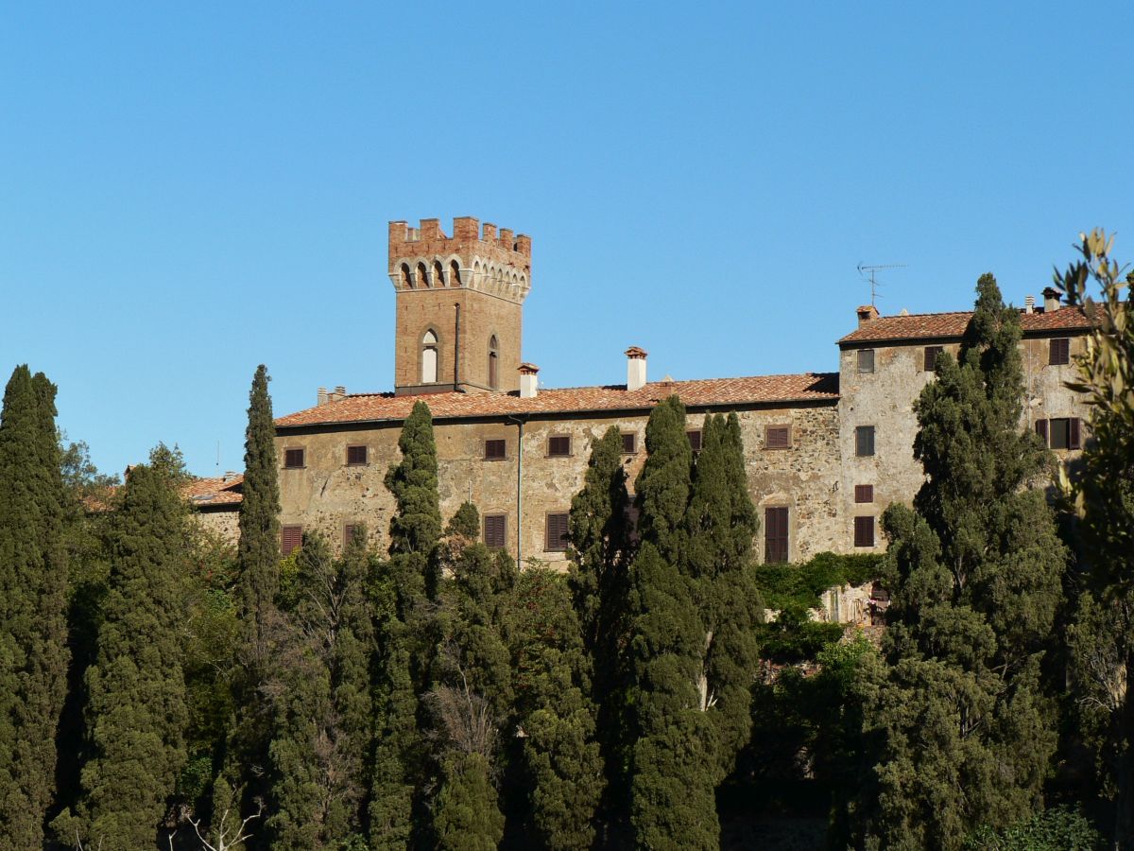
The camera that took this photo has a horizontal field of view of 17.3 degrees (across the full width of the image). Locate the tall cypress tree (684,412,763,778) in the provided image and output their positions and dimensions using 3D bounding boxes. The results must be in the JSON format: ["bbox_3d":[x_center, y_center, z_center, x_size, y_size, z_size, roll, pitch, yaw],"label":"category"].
[{"bbox_3d":[6.300,8.130,151.400,3.390,17.380,3.390,0,-5,0],"label":"tall cypress tree"}]

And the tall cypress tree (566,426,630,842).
[{"bbox_3d":[1.280,8.590,151.360,2.770,17.220,2.770,0,-5,0],"label":"tall cypress tree"}]

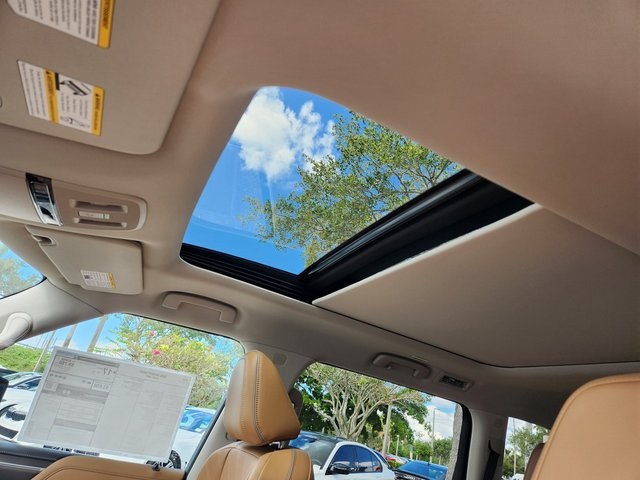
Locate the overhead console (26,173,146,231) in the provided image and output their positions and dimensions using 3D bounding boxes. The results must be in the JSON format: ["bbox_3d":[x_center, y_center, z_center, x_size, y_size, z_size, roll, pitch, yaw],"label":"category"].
[{"bbox_3d":[-0.343,-0.049,0.640,0.155,0.040,0.160,13,-25,-23],"label":"overhead console"}]

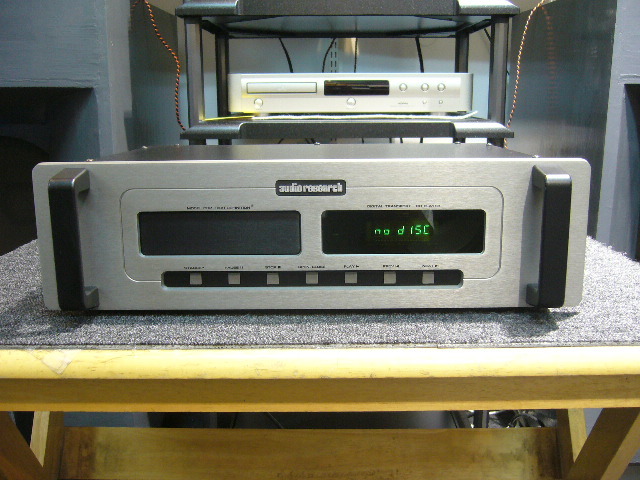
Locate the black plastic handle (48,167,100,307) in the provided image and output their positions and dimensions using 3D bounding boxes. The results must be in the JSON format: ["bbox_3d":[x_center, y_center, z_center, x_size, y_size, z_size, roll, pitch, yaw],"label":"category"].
[{"bbox_3d":[-0.211,0.002,0.556,0.022,0.126,0.034,0,11,1],"label":"black plastic handle"}]

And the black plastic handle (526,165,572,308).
[{"bbox_3d":[0.195,-0.001,0.551,0.022,0.126,0.034,0,11,1],"label":"black plastic handle"}]

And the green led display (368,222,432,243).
[{"bbox_3d":[0.071,-0.007,0.573,0.057,0.018,0.005,0,11,1],"label":"green led display"}]

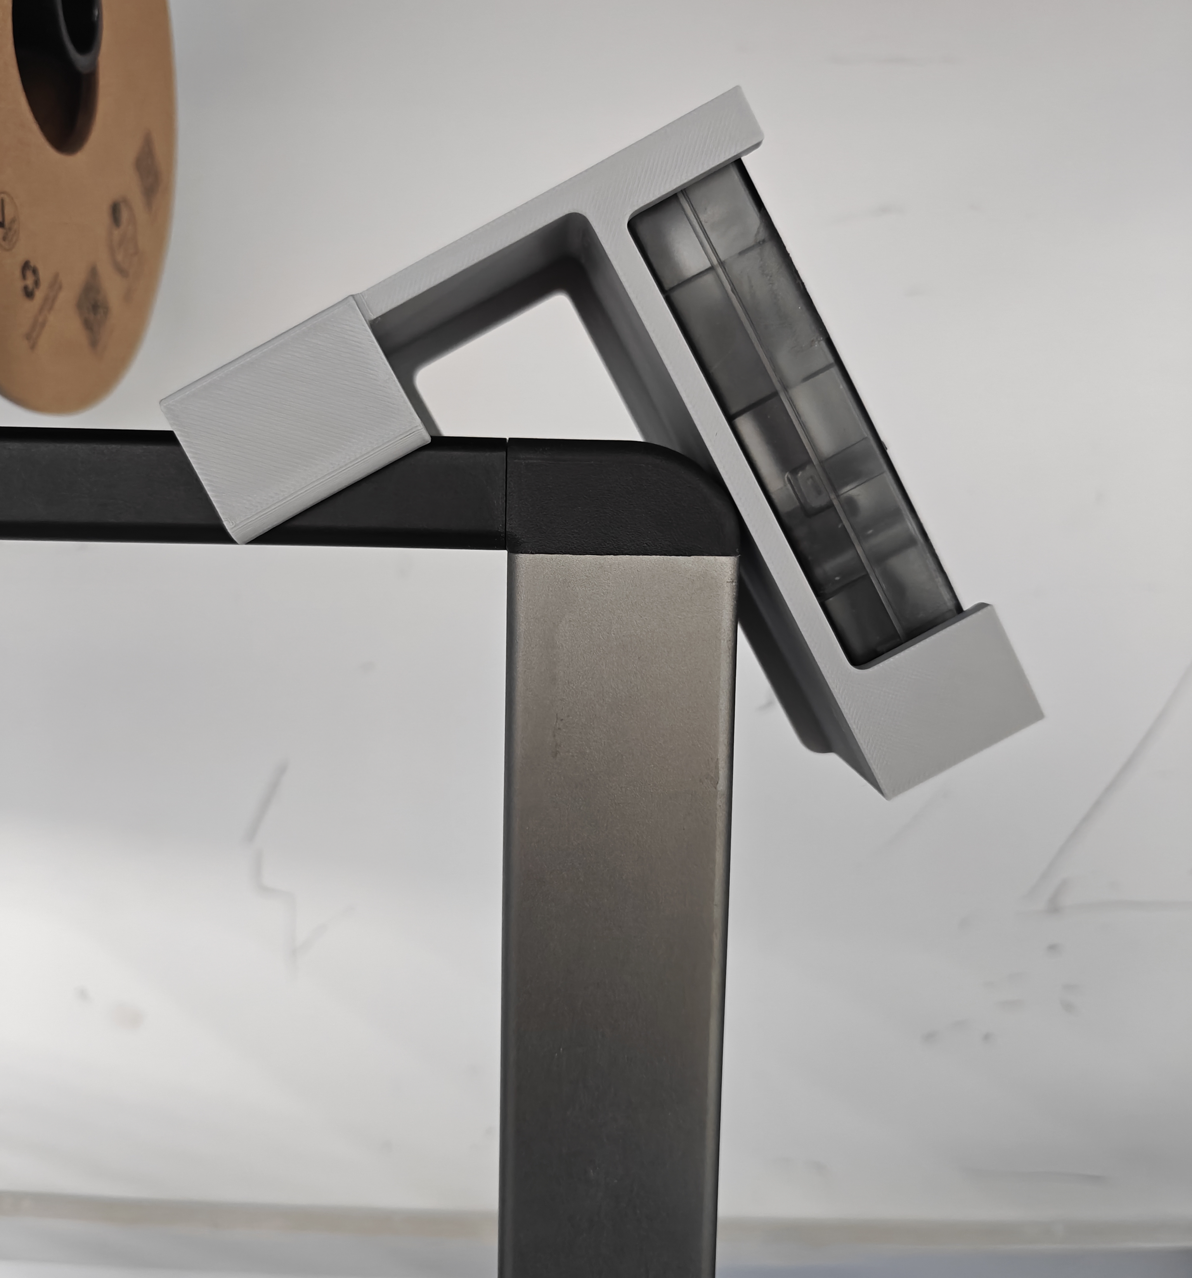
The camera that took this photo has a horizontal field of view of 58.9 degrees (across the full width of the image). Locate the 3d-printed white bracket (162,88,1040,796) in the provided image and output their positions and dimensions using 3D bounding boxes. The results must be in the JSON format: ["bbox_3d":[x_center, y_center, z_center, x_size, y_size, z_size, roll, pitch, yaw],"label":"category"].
[{"bbox_3d":[0.004,-0.020,0.267,0.146,0.160,0.055,-28,7,2],"label":"3d-printed white bracket"}]

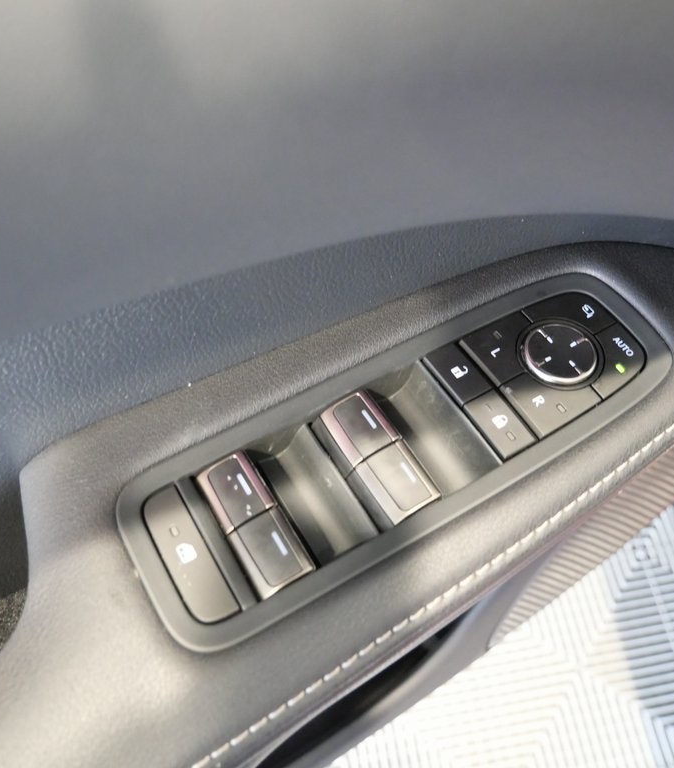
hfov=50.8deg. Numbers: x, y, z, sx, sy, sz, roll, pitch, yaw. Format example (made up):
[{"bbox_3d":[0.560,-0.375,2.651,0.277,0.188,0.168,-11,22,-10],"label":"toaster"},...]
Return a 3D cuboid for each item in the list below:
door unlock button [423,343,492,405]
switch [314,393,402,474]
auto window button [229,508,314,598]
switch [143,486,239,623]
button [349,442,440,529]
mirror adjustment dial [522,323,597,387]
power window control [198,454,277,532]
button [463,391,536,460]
[{"bbox_3d":[0.045,-0.003,0.265,0.015,0.006,0.025,-28,62,-13],"label":"door unlock button"},{"bbox_3d":[0.007,0.017,0.256,0.022,0.010,0.026,-28,62,-13],"label":"switch"},{"bbox_3d":[-0.021,0.057,0.234,0.020,0.010,0.026,-28,62,-13],"label":"auto window button"},{"bbox_3d":[-0.049,0.057,0.235,0.015,0.006,0.051,-28,62,-13],"label":"switch"},{"bbox_3d":[0.020,0.036,0.244,0.022,0.010,0.025,-28,62,-13],"label":"button"},{"bbox_3d":[0.082,-0.010,0.264,0.026,0.006,0.026,-2,59,3],"label":"mirror adjustment dial"},{"bbox_3d":[-0.034,0.039,0.246,0.020,0.010,0.026,-28,62,-13],"label":"power window control"},{"bbox_3d":[0.058,0.016,0.254,0.016,0.006,0.025,-28,62,-13],"label":"button"}]

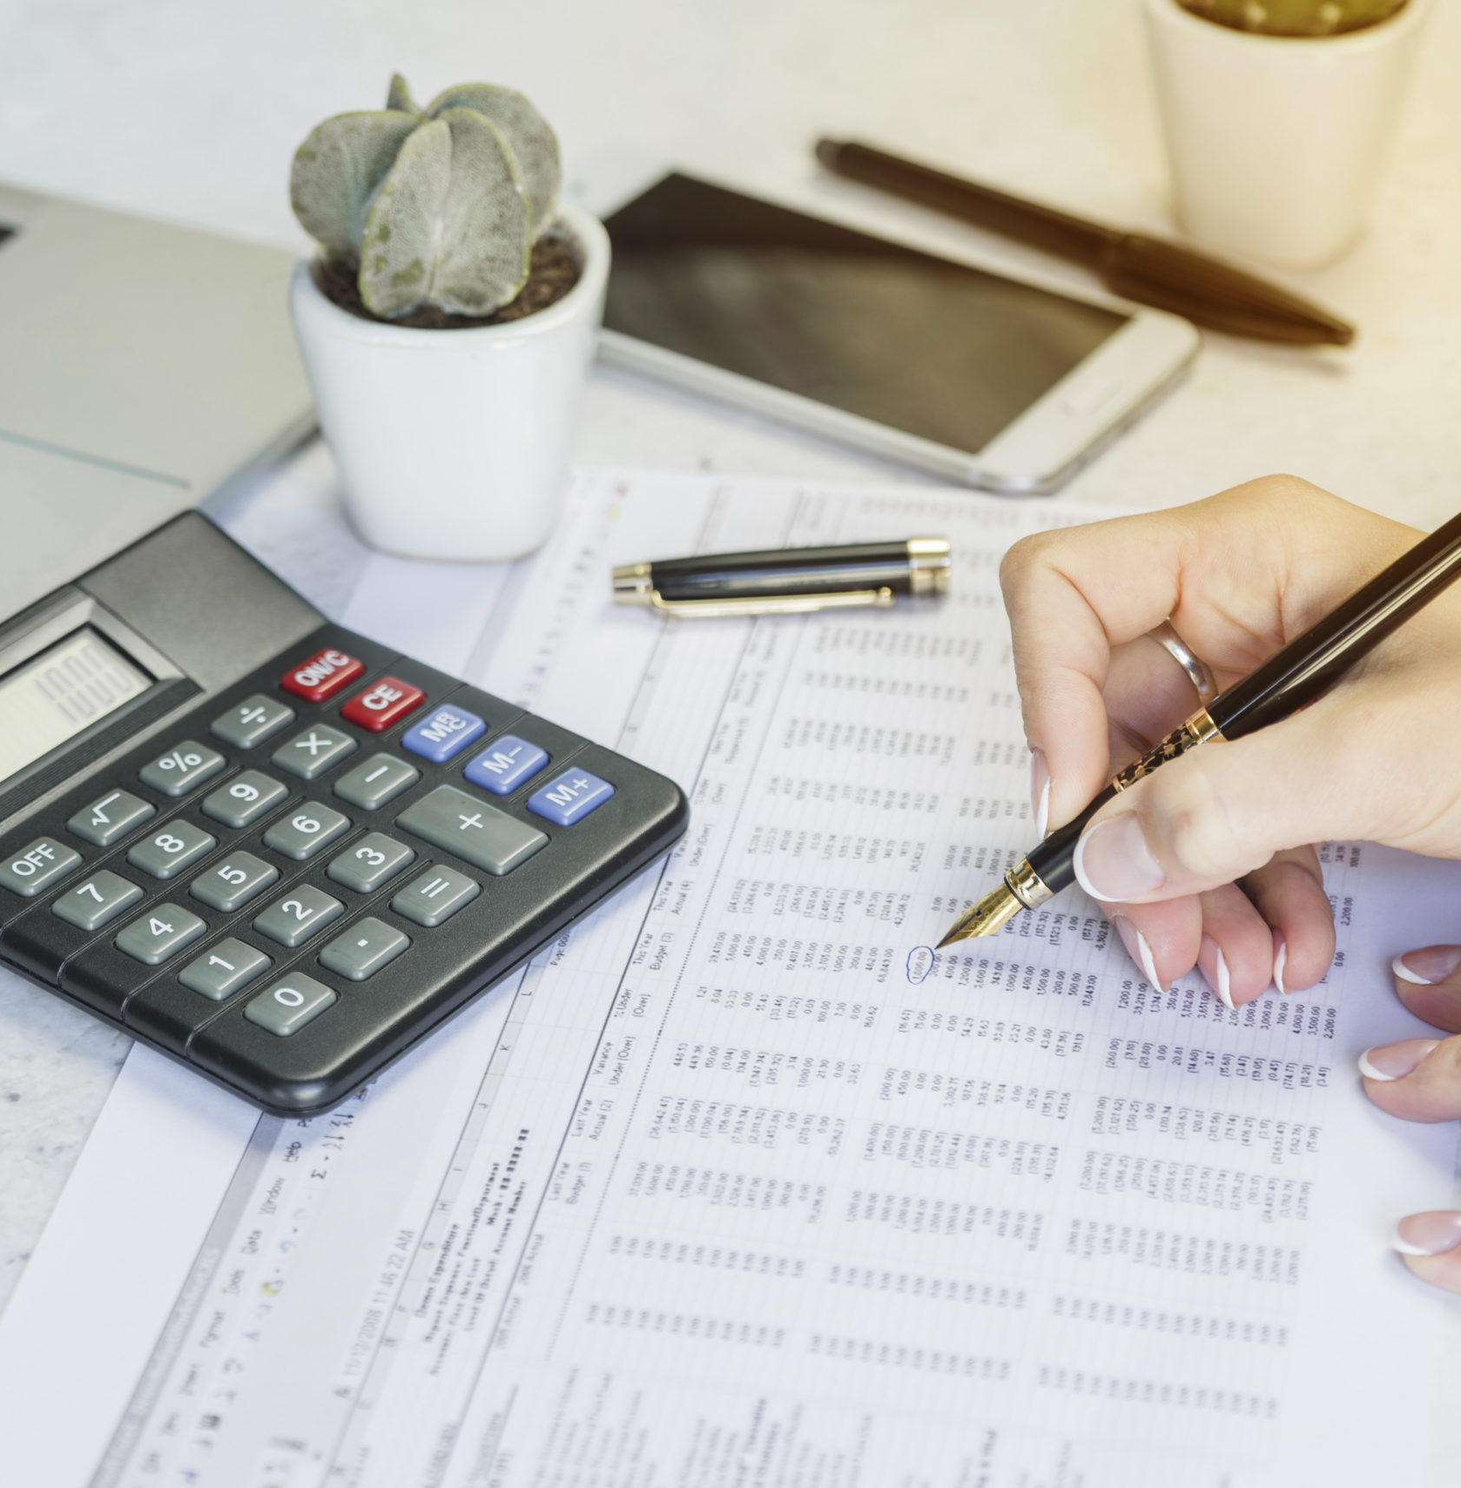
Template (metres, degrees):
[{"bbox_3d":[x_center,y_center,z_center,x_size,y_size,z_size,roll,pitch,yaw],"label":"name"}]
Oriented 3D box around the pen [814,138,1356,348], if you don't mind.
[{"bbox_3d":[0.072,-0.104,0.962,0.134,0.011,0.011,23,41,30],"label":"pen"}]

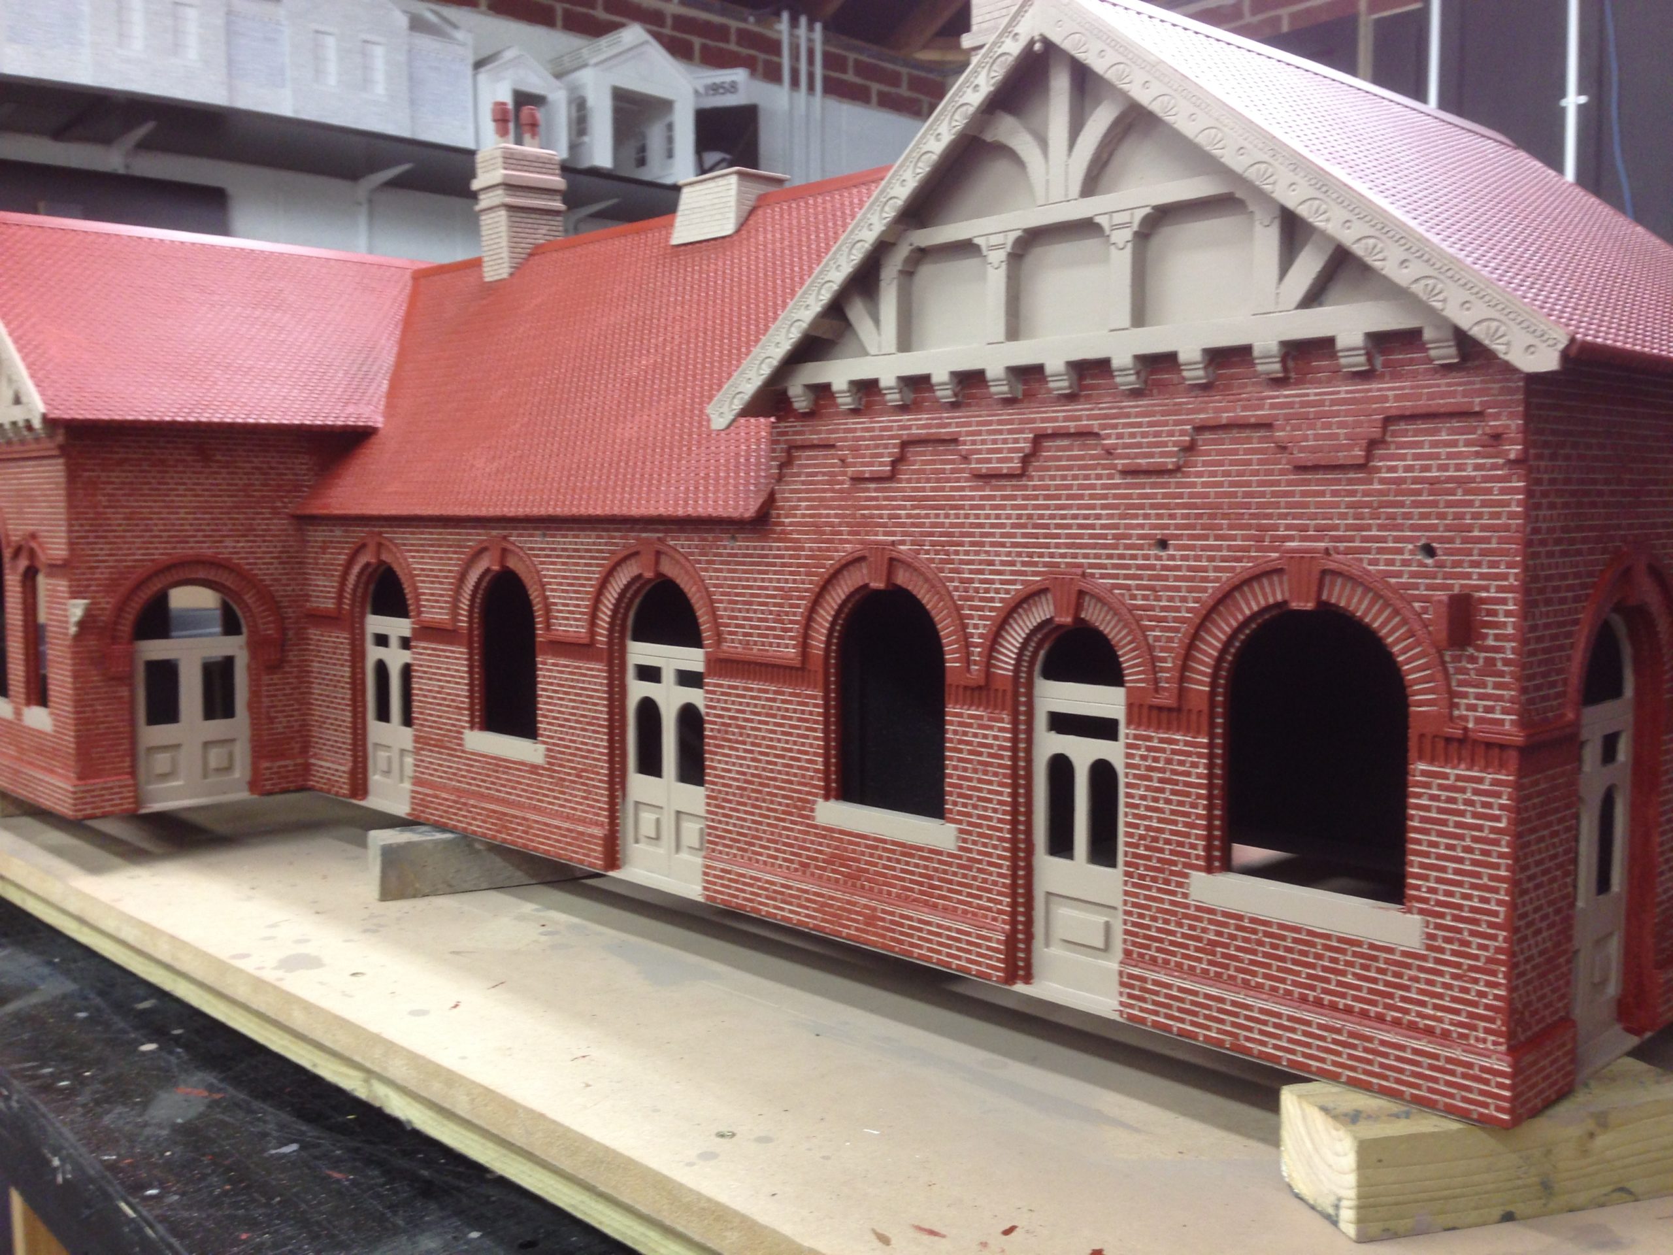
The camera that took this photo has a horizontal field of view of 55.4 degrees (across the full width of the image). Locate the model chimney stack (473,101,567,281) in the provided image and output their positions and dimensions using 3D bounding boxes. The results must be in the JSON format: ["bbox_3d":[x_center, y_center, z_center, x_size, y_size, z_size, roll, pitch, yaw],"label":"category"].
[{"bbox_3d":[-0.456,-0.624,2.307,0.107,0.256,0.085,-4,6,-43],"label":"model chimney stack"}]

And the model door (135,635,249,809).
[{"bbox_3d":[-0.824,0.117,2.041,0.143,0.211,0.011,-4,6,-43],"label":"model door"}]

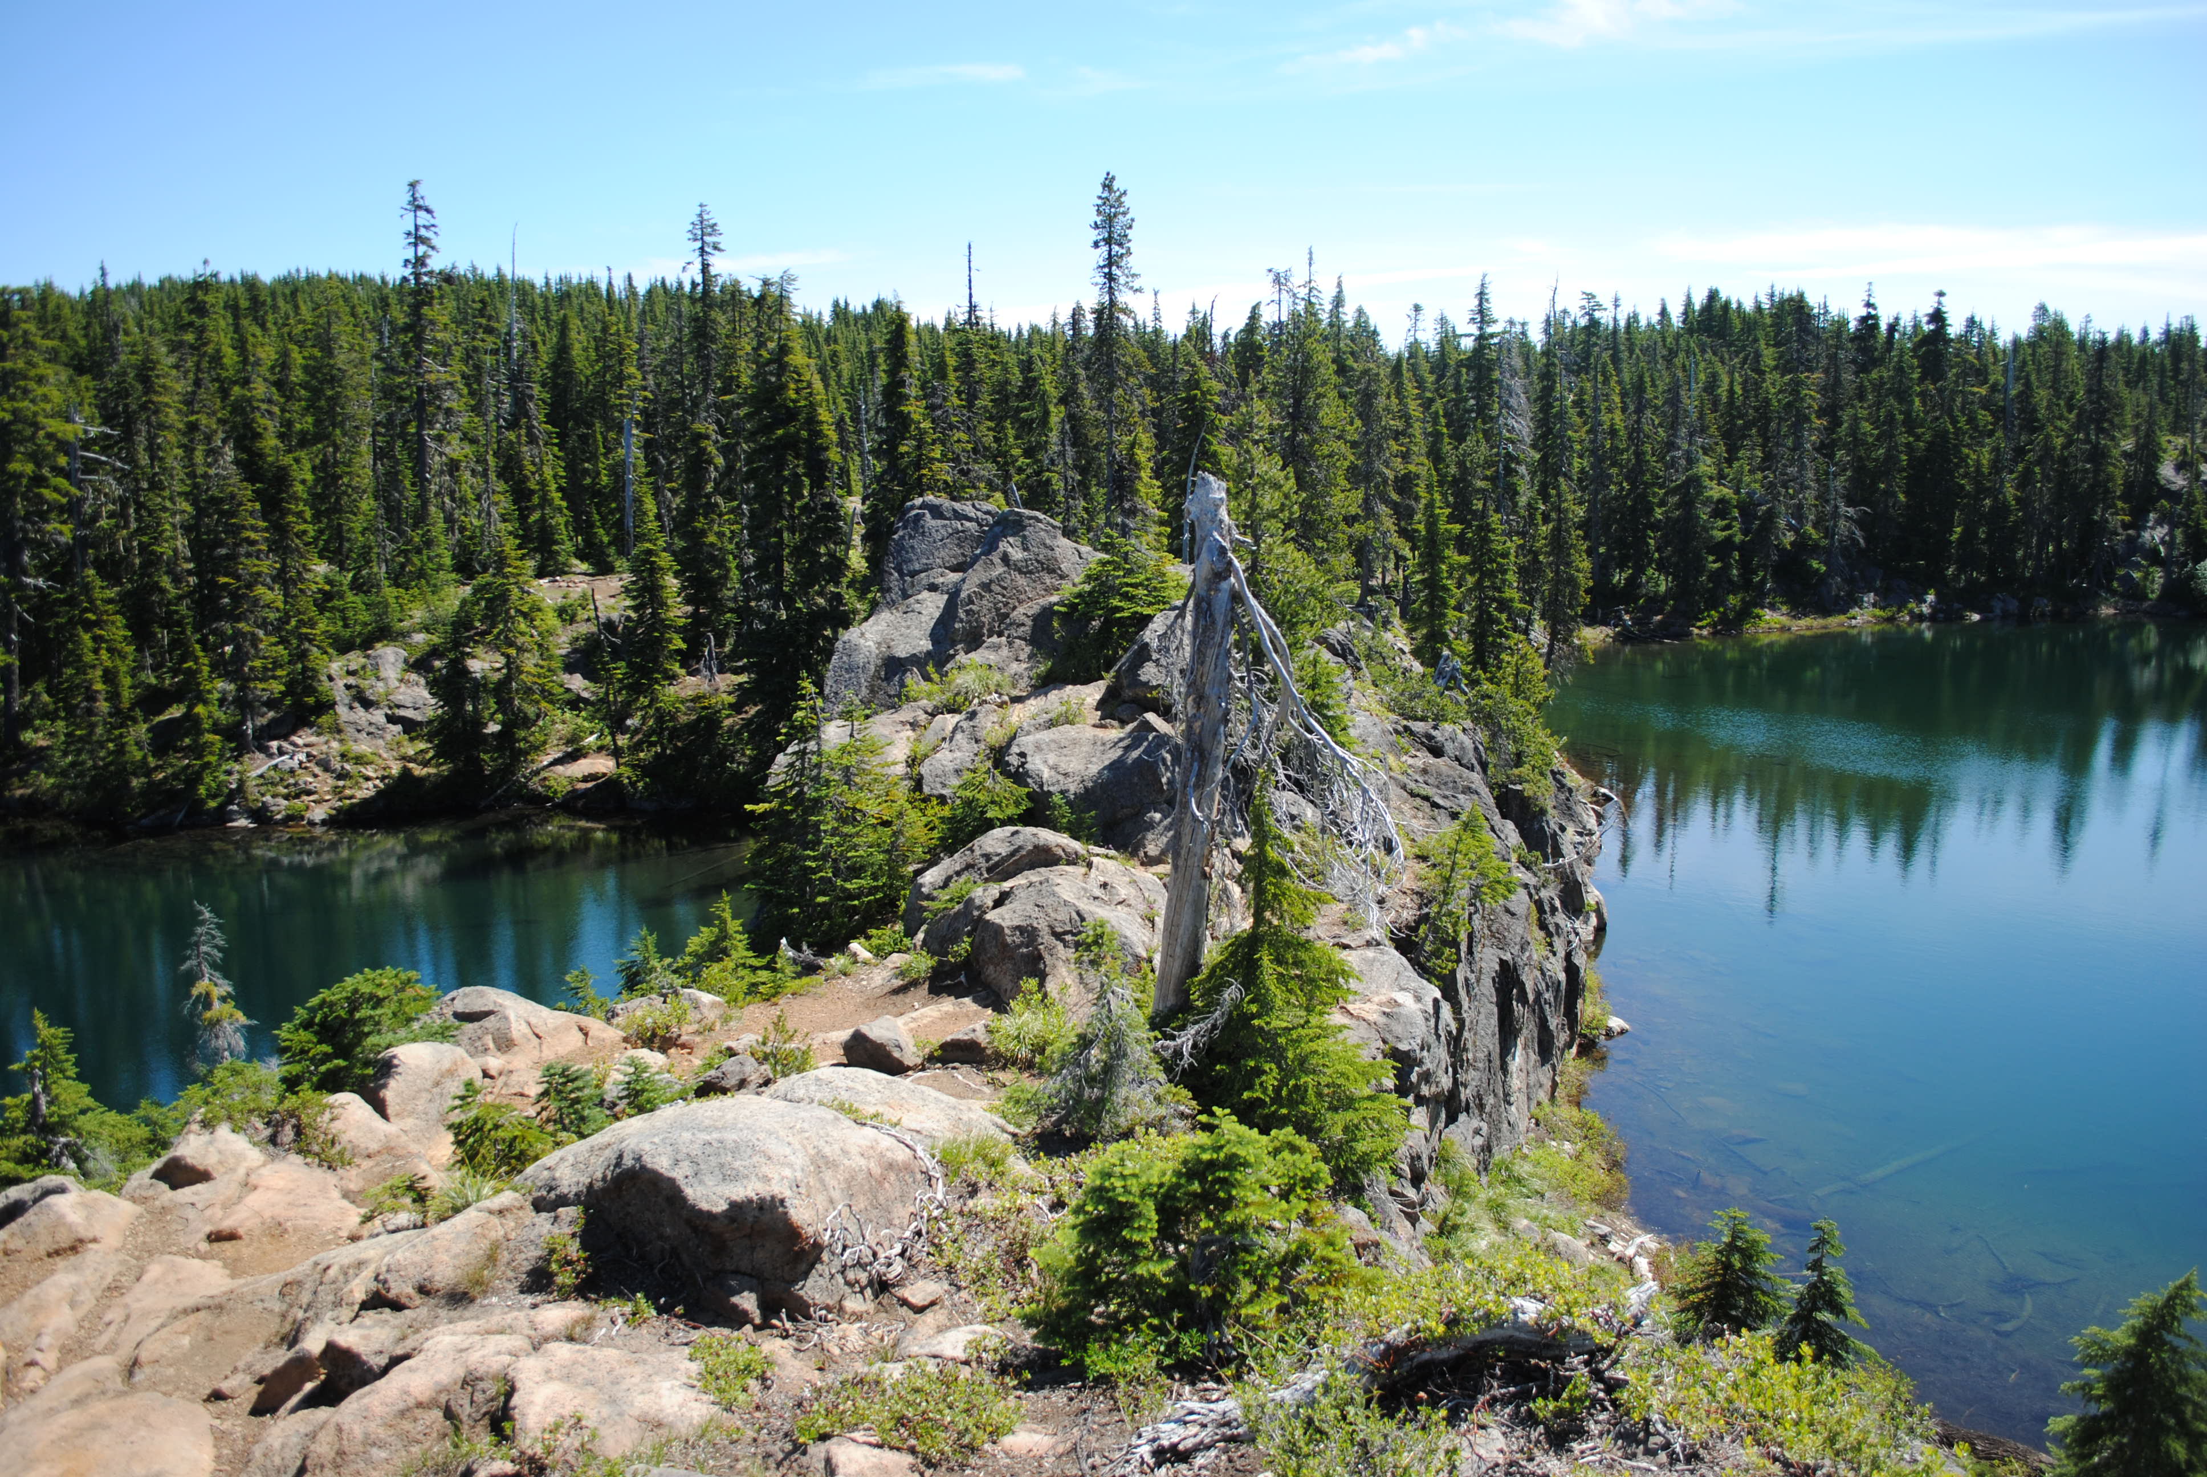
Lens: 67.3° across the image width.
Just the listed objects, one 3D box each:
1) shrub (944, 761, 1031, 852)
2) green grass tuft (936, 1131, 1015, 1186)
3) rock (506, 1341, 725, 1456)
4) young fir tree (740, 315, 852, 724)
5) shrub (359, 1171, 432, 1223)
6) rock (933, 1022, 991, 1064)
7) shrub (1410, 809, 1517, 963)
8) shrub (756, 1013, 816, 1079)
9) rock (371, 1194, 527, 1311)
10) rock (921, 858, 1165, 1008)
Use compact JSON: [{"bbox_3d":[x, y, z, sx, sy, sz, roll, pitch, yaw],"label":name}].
[{"bbox_3d":[-0.997,0.591,14.200,0.760,0.760,0.700,0,7,0],"label":"shrub"},{"bbox_3d":[-0.553,1.830,7.200,0.330,0.210,0.280,0,9,-4],"label":"green grass tuft"},{"bbox_3d":[-1.882,2.517,6.340,0.770,0.240,0.480,-3,9,-18],"label":"rock"},{"bbox_3d":[-6.129,-4.376,33.000,2.200,8.100,2.200,0,8,0],"label":"young fir tree"},{"bbox_3d":[-3.537,2.264,8.258,0.340,0.220,0.280,-4,9,-24],"label":"shrub"},{"bbox_3d":[-0.936,1.983,10.865,0.380,0.230,0.300,-1,8,-5],"label":"rock"},{"bbox_3d":[2.799,1.154,12.900,0.830,1.120,0.750,0,7,0],"label":"shrub"},{"bbox_3d":[-2.050,1.949,10.637,0.380,0.380,0.340,-2,8,-11],"label":"shrub"},{"bbox_3d":[-2.605,2.037,6.600,0.604,0.371,0.453,-5,10,-23],"label":"rock"},{"bbox_3d":[-0.481,1.544,13.200,1.900,1.000,1.500,0,8,0],"label":"rock"}]

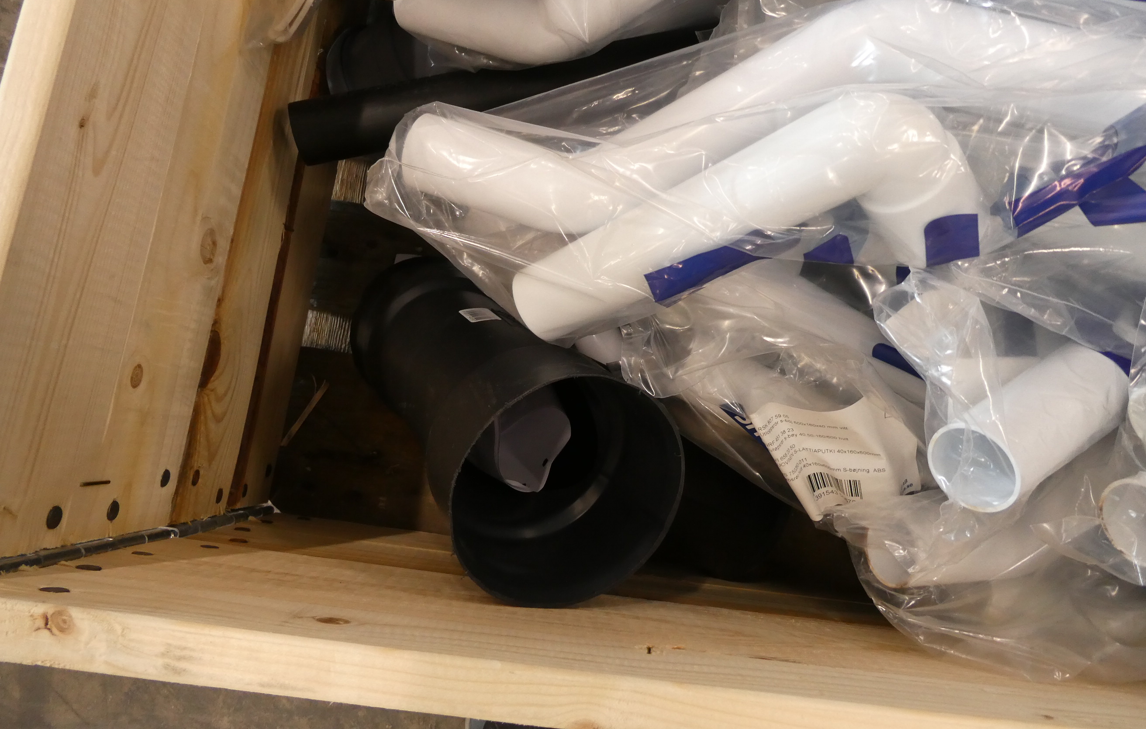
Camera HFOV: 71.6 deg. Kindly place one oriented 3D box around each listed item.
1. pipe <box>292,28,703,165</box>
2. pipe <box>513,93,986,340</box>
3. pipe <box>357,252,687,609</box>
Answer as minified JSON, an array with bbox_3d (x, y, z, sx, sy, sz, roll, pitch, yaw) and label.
[{"bbox_3d":[-0.007,-0.187,0.531,0.350,0.041,0.041,-13,91,-5],"label":"pipe"},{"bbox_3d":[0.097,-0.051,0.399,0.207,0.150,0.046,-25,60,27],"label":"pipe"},{"bbox_3d":[-0.059,0.018,0.520,0.125,0.303,0.125,0,108,-24],"label":"pipe"}]

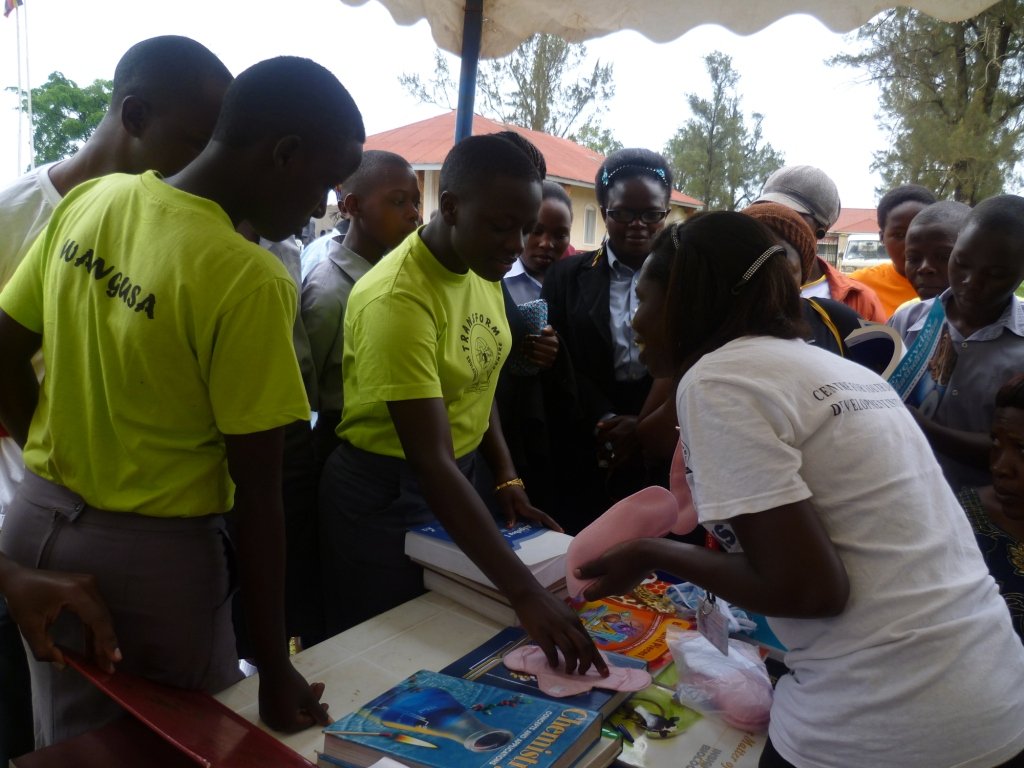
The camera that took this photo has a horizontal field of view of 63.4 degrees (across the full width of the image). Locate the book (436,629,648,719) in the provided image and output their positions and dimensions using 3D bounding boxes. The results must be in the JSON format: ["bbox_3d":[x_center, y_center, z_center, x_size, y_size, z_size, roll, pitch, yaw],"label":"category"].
[{"bbox_3d":[0.050,0.456,1.278,0.256,0.030,0.215,6,10,32],"label":"book"}]

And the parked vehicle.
[{"bbox_3d":[11.406,-3.759,26.500,1.750,2.000,4.600,4,9,22],"label":"parked vehicle"}]

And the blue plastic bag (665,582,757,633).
[{"bbox_3d":[0.385,0.413,1.592,0.120,0.050,0.185,-4,7,-44],"label":"blue plastic bag"}]

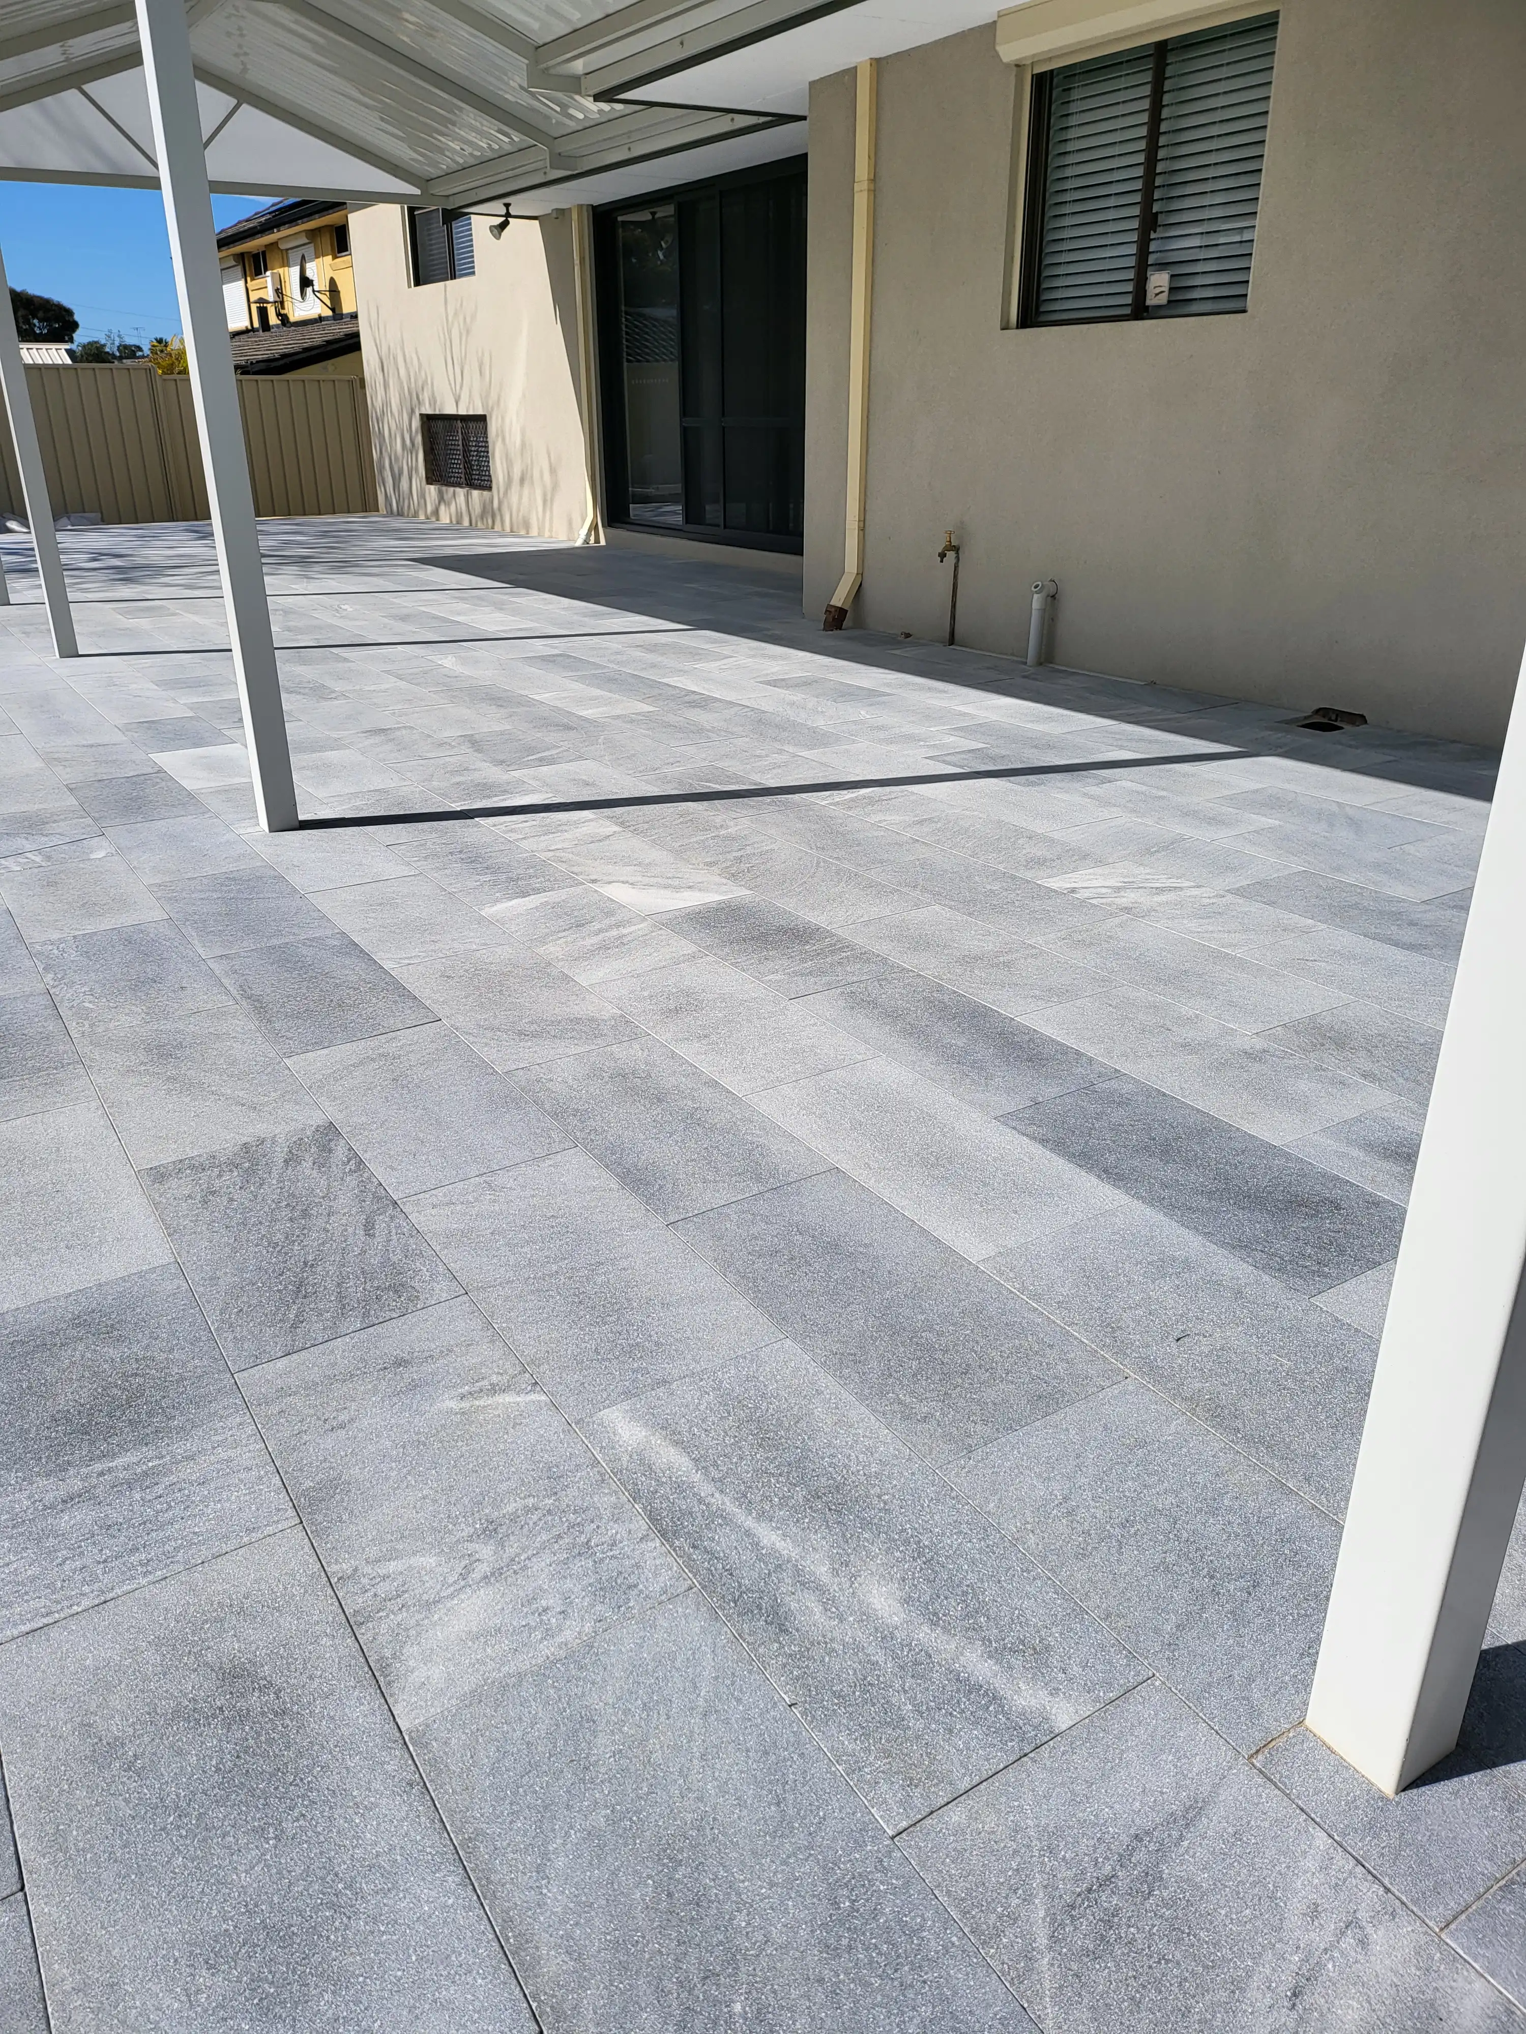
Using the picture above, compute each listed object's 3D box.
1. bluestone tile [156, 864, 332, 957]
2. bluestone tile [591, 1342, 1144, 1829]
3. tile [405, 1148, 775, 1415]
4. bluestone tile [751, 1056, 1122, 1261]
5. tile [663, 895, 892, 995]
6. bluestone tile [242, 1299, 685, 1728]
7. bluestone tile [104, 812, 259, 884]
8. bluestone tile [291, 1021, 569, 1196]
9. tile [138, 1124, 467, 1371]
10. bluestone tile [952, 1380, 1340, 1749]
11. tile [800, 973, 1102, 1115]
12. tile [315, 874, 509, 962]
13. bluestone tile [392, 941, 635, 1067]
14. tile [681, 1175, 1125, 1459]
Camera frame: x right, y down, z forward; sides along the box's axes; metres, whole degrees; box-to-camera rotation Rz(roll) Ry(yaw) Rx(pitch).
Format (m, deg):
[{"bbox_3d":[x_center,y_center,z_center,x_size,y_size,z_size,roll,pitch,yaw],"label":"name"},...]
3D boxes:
[{"bbox_3d":[-1.228,-0.246,3.326,0.300,0.024,0.600,-15,27,-29],"label":"bluestone tile"},{"bbox_3d":[0.073,0.550,1.470,0.300,0.020,0.601,-15,27,-29],"label":"bluestone tile"},{"bbox_3d":[-0.255,0.348,1.931,0.300,0.024,0.600,-15,27,-29],"label":"tile"},{"bbox_3d":[0.255,0.214,2.235,0.300,0.020,0.601,-15,27,-29],"label":"bluestone tile"},{"bbox_3d":[0.018,-0.153,3.078,0.300,0.024,0.600,-15,27,-29],"label":"tile"},{"bbox_3d":[-0.354,0.510,1.560,0.300,0.024,0.600,-15,27,-29],"label":"bluestone tile"},{"bbox_3d":[-1.557,-0.449,3.807,0.300,0.020,0.601,-15,27,-29],"label":"bluestone tile"},{"bbox_3d":[-0.578,0.151,2.393,0.300,0.024,0.600,-15,27,-29],"label":"bluestone tile"},{"bbox_3d":[-0.677,0.313,2.023,0.300,0.024,0.600,-15,27,-29],"label":"tile"},{"bbox_3d":[0.434,0.547,1.467,0.300,0.020,0.427,-15,27,-29],"label":"bluestone tile"},{"bbox_3d":[0.343,0.046,2.612,0.300,0.024,0.600,-15,27,-29],"label":"tile"},{"bbox_3d":[-0.823,-0.223,3.269,0.300,0.020,0.601,-15,27,-29],"label":"tile"},{"bbox_3d":[-0.497,-0.024,2.802,0.300,0.020,0.601,-15,27,-29],"label":"bluestone tile"},{"bbox_3d":[0.155,0.376,1.867,0.300,0.020,0.601,-15,27,-29],"label":"tile"}]

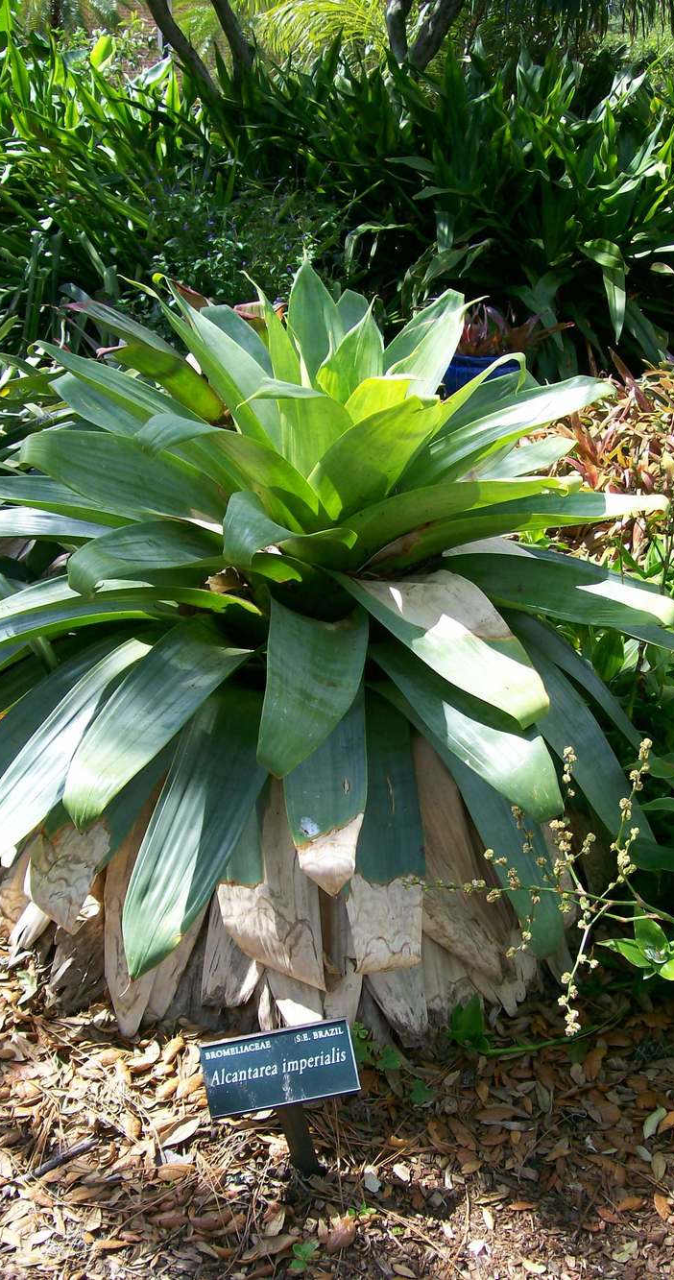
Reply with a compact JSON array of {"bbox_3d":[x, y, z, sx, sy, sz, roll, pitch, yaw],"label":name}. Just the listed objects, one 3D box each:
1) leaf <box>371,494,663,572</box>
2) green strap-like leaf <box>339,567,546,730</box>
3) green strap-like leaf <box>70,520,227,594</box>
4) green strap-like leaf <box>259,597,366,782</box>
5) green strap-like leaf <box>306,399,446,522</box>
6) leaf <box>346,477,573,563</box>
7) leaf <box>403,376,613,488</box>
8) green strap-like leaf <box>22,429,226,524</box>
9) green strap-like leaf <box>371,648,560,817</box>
[{"bbox_3d":[0.296,-0.188,2.138,0.463,0.089,0.115,-12,56,4],"label":"leaf"},{"bbox_3d":[0.155,-0.007,2.033,0.148,0.073,0.378,-23,45,-37],"label":"green strap-like leaf"},{"bbox_3d":[-0.274,-0.133,2.006,0.273,0.088,0.133,-17,46,-42],"label":"green strap-like leaf"},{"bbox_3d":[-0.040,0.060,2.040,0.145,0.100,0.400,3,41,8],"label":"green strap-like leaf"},{"bbox_3d":[0.053,-0.280,2.048,0.139,0.225,0.056,28,36,-16],"label":"green strap-like leaf"},{"bbox_3d":[0.203,-0.217,2.204,0.402,0.065,0.113,-15,-14,15],"label":"leaf"},{"bbox_3d":[0.286,-0.354,2.247,0.389,0.051,0.115,-25,66,-9],"label":"leaf"},{"bbox_3d":[-0.330,-0.263,2.133,0.333,0.061,0.143,10,62,-22],"label":"green strap-like leaf"},{"bbox_3d":[0.202,0.121,2.053,0.136,0.079,0.363,-21,54,-43],"label":"green strap-like leaf"}]

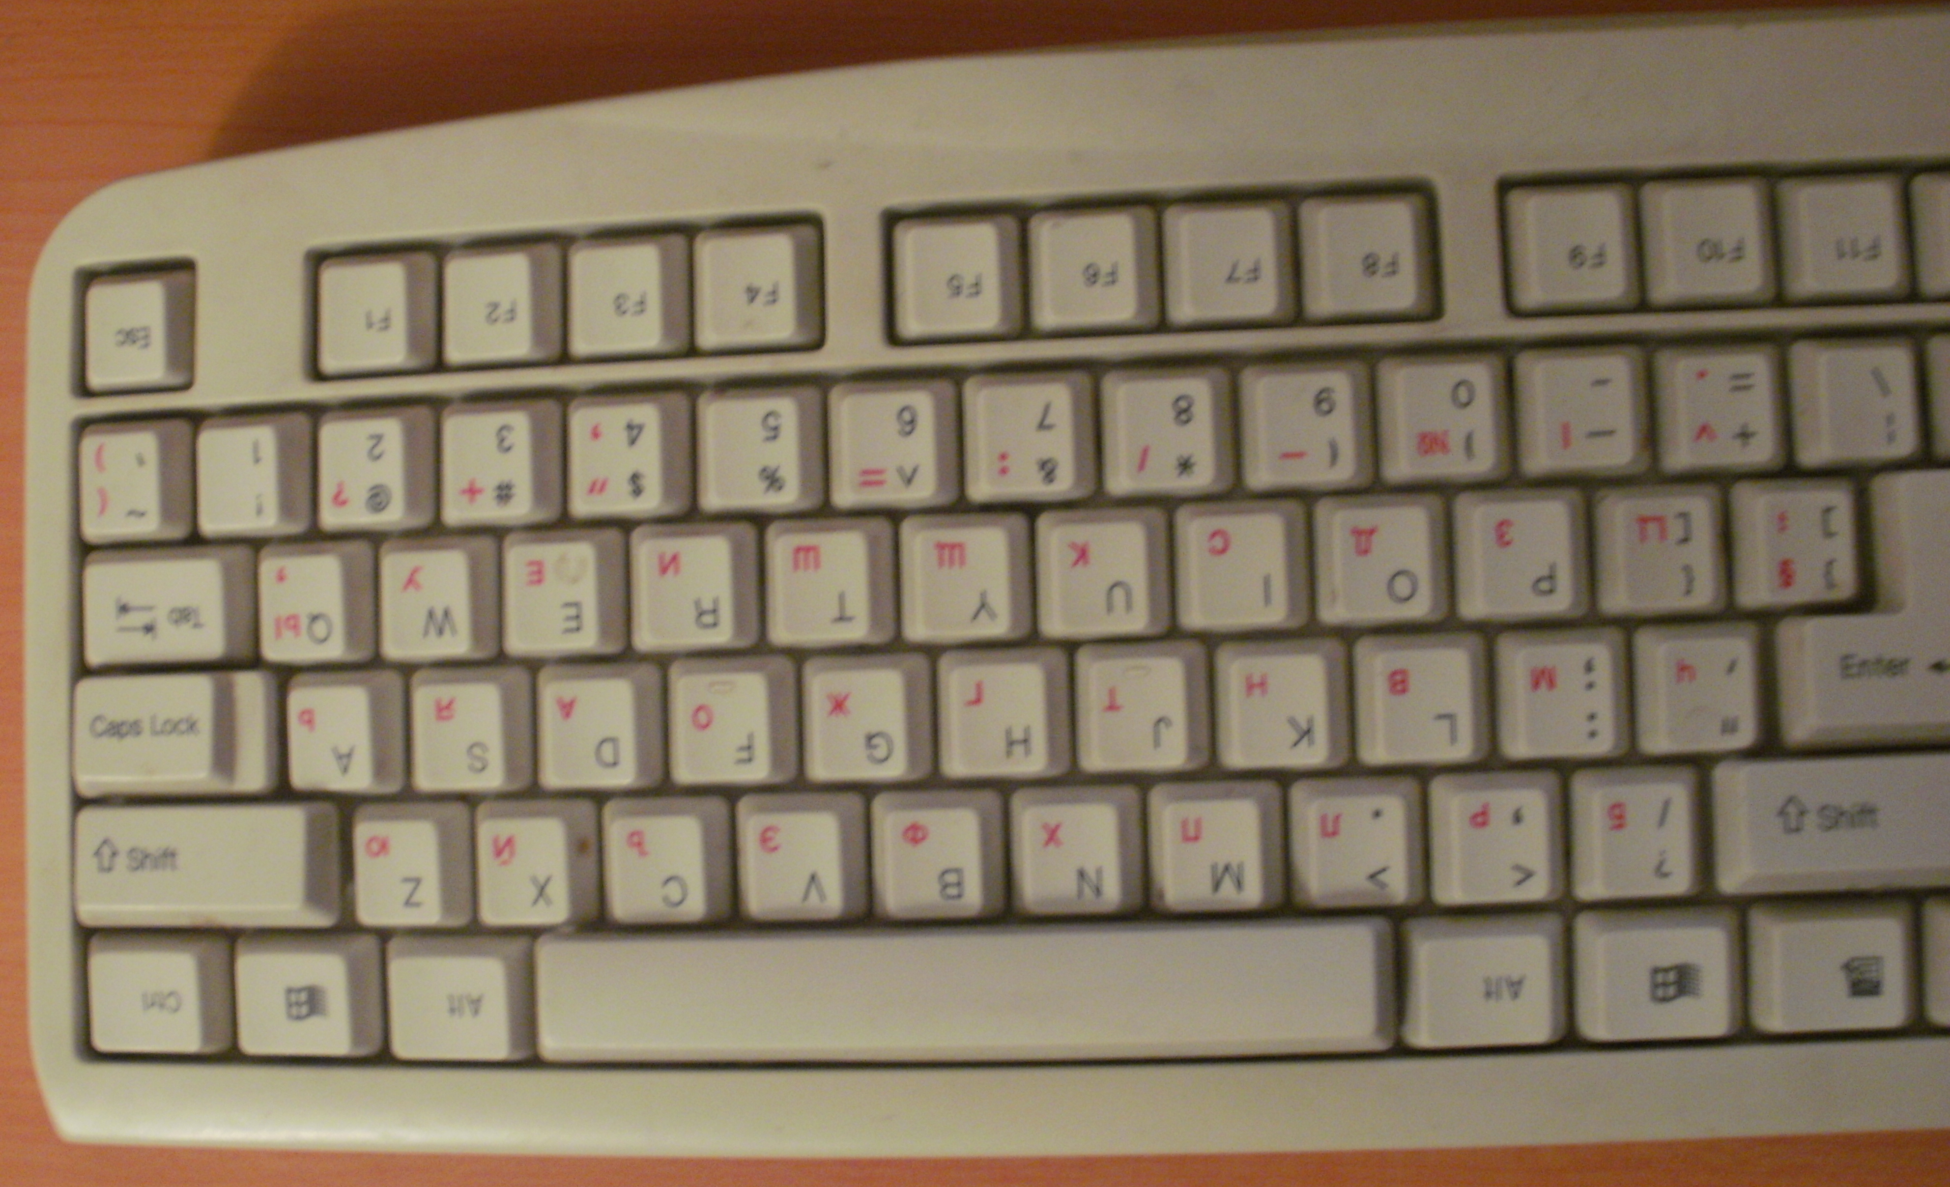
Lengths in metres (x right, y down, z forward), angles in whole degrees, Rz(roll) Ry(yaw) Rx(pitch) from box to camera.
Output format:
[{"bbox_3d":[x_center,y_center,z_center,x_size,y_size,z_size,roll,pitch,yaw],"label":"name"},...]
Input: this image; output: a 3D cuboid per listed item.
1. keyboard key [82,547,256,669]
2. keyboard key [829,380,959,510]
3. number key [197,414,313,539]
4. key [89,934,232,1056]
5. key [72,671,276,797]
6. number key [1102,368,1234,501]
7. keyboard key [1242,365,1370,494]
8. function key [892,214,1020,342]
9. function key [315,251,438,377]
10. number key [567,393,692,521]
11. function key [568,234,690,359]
[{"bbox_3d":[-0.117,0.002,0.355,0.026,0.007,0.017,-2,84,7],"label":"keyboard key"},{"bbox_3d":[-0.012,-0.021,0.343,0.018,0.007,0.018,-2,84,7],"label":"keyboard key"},{"bbox_3d":[-0.105,-0.017,0.358,0.017,0.008,0.018,-2,85,7],"label":"number key"},{"bbox_3d":[-0.118,0.058,0.355,0.022,0.008,0.018,-2,85,7],"label":"key"},{"bbox_3d":[-0.116,0.020,0.356,0.031,0.008,0.018,-2,85,7],"label":"key"},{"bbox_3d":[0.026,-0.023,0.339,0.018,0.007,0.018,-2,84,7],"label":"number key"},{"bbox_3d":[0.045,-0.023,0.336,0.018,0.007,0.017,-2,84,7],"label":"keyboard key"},{"bbox_3d":[-0.003,-0.045,0.344,0.018,0.007,0.018,-2,86,7],"label":"function key"},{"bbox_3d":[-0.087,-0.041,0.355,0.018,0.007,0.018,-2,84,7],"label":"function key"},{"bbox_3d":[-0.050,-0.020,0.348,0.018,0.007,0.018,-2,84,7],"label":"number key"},{"bbox_3d":[-0.050,-0.043,0.350,0.018,0.007,0.018,-2,86,7],"label":"function key"}]

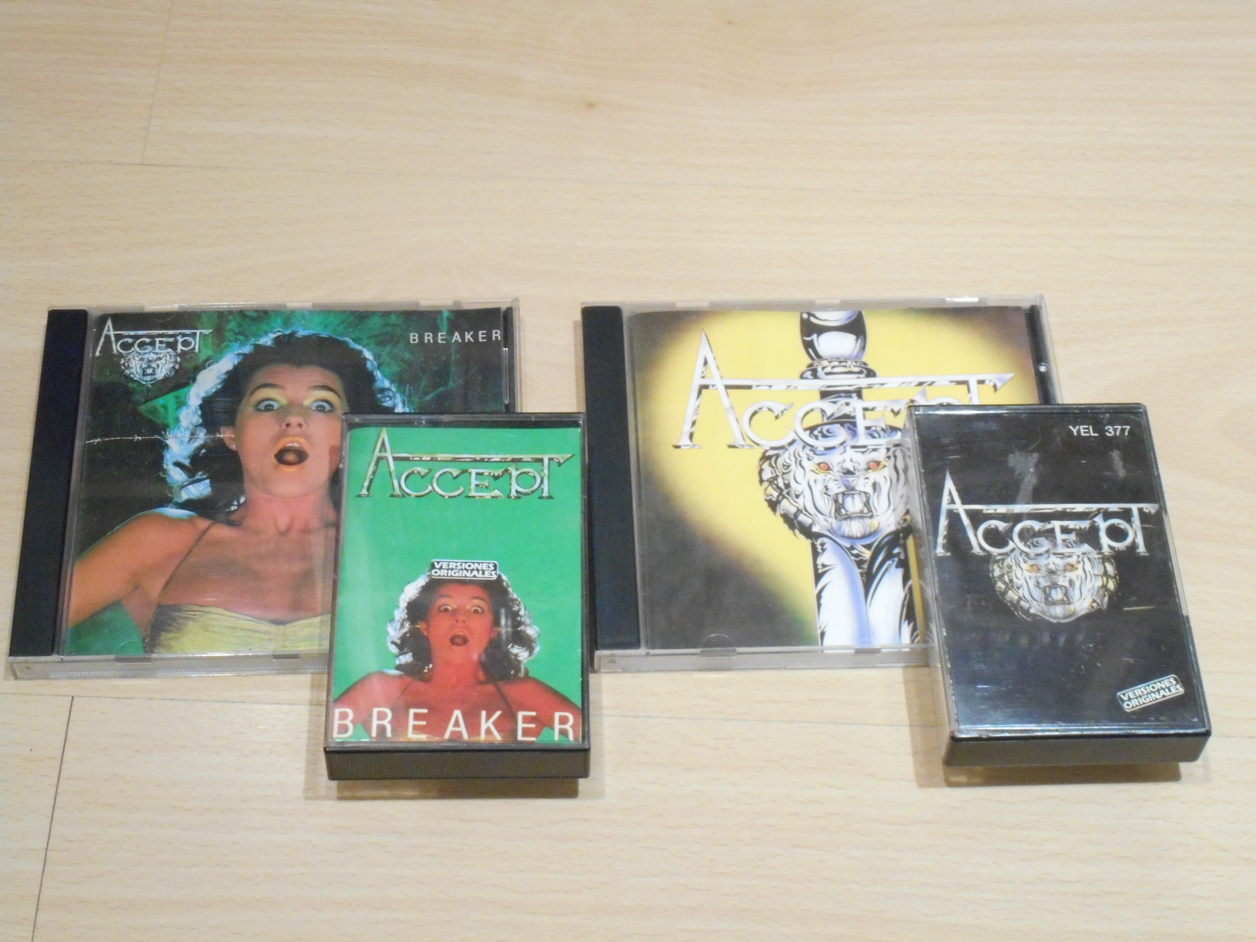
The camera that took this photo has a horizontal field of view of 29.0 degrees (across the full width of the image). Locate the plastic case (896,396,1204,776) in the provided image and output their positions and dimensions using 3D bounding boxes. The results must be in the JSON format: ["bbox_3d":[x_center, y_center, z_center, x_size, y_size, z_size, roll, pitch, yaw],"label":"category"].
[{"bbox_3d":[0.118,0.030,0.680,0.070,0.017,0.109,-1,55,-2],"label":"plastic case"}]

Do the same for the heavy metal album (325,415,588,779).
[{"bbox_3d":[-0.046,0.033,0.673,0.070,0.017,0.109,0,55,-2],"label":"heavy metal album"}]

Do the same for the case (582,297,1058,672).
[{"bbox_3d":[0.059,0.001,0.715,0.142,0.010,0.124,-1,55,-3],"label":"case"}]

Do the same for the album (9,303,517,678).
[{"bbox_3d":[-0.102,0.003,0.709,0.142,0.010,0.124,-1,55,-3],"label":"album"}]

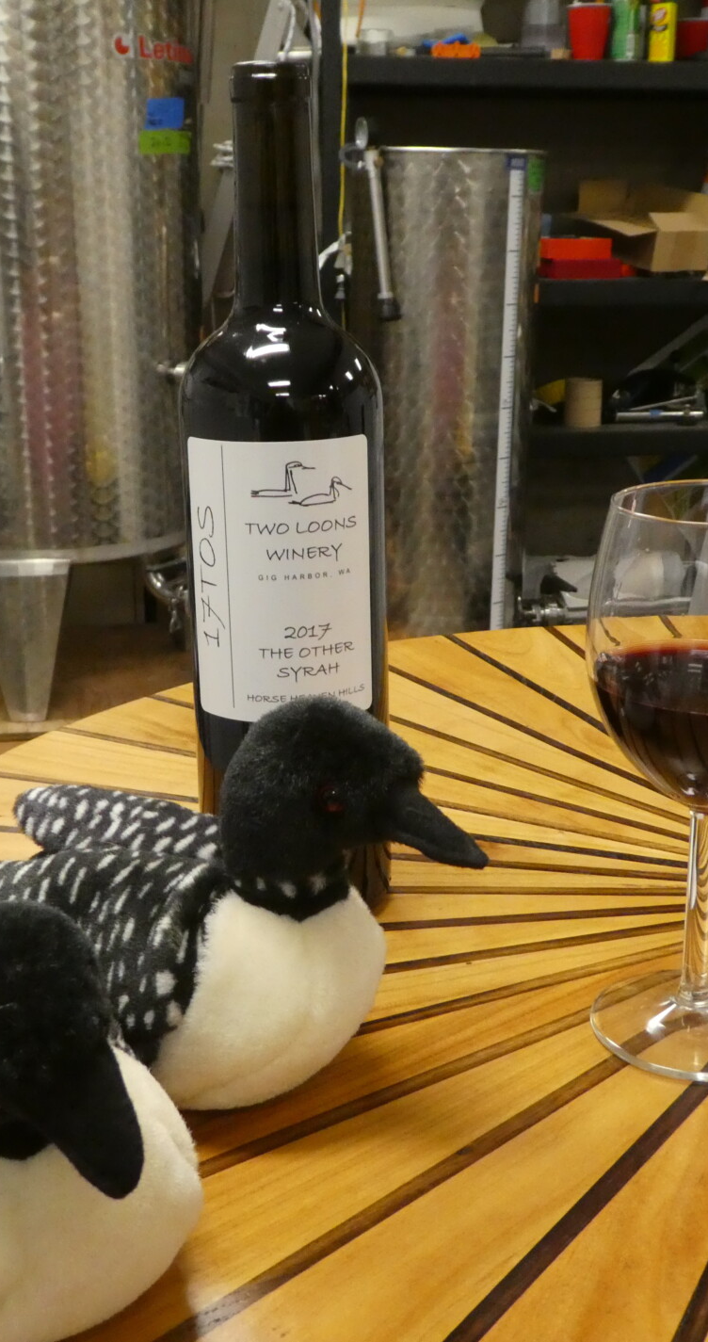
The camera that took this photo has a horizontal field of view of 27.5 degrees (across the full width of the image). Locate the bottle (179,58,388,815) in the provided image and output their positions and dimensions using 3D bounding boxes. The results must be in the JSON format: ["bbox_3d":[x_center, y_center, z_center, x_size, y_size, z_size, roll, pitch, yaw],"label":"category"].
[{"bbox_3d":[-0.025,-0.048,0.544,0.074,0.331,0.074,1,18,7],"label":"bottle"}]

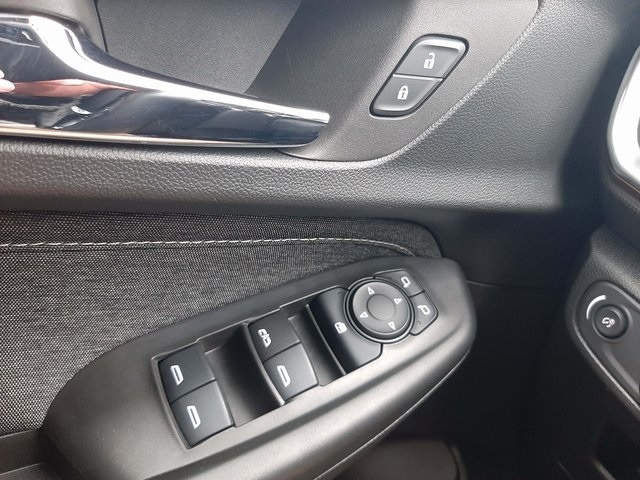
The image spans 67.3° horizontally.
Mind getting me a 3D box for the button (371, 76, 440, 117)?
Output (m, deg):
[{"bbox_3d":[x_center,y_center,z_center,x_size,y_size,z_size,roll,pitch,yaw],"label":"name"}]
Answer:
[{"bbox_3d":[0.042,-0.071,0.238,0.037,0.020,0.008,-4,31,-22],"label":"button"}]

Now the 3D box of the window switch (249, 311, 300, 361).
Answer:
[{"bbox_3d":[-0.022,0.045,0.225,0.020,0.011,0.019,-18,62,-27],"label":"window switch"}]

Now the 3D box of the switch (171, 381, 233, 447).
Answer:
[{"bbox_3d":[-0.048,0.072,0.198,0.020,0.011,0.020,-18,62,-27],"label":"switch"}]

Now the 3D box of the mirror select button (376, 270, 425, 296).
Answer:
[{"bbox_3d":[0.042,0.024,0.258,0.022,0.007,0.019,-18,62,-27],"label":"mirror select button"}]

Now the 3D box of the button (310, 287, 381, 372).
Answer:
[{"bbox_3d":[0.012,0.044,0.236,0.024,0.010,0.040,-18,62,-27],"label":"button"}]

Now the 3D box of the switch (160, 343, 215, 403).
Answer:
[{"bbox_3d":[-0.057,0.057,0.206,0.019,0.011,0.019,-18,62,-27],"label":"switch"}]

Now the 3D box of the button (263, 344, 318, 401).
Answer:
[{"bbox_3d":[-0.013,0.060,0.217,0.019,0.011,0.021,-18,62,-27],"label":"button"}]

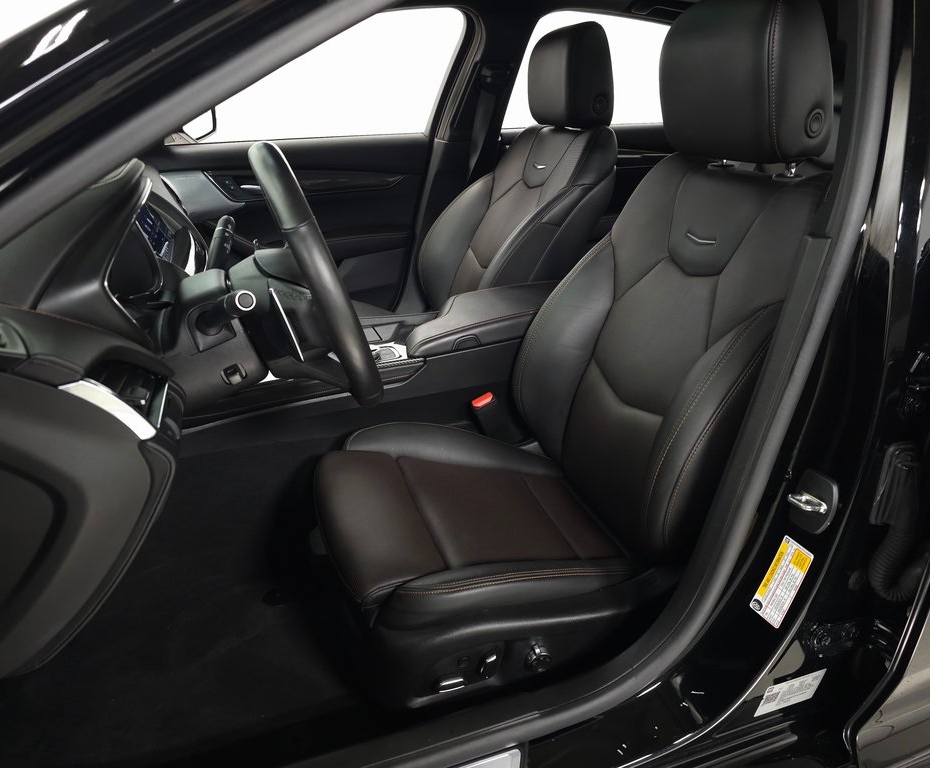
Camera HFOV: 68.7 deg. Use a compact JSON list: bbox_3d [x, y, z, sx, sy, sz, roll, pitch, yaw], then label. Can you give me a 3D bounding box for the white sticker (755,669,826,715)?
[{"bbox_3d":[0.417,0.396,0.872,0.100,0.050,0.003,-1,26,-24],"label":"white sticker"}]

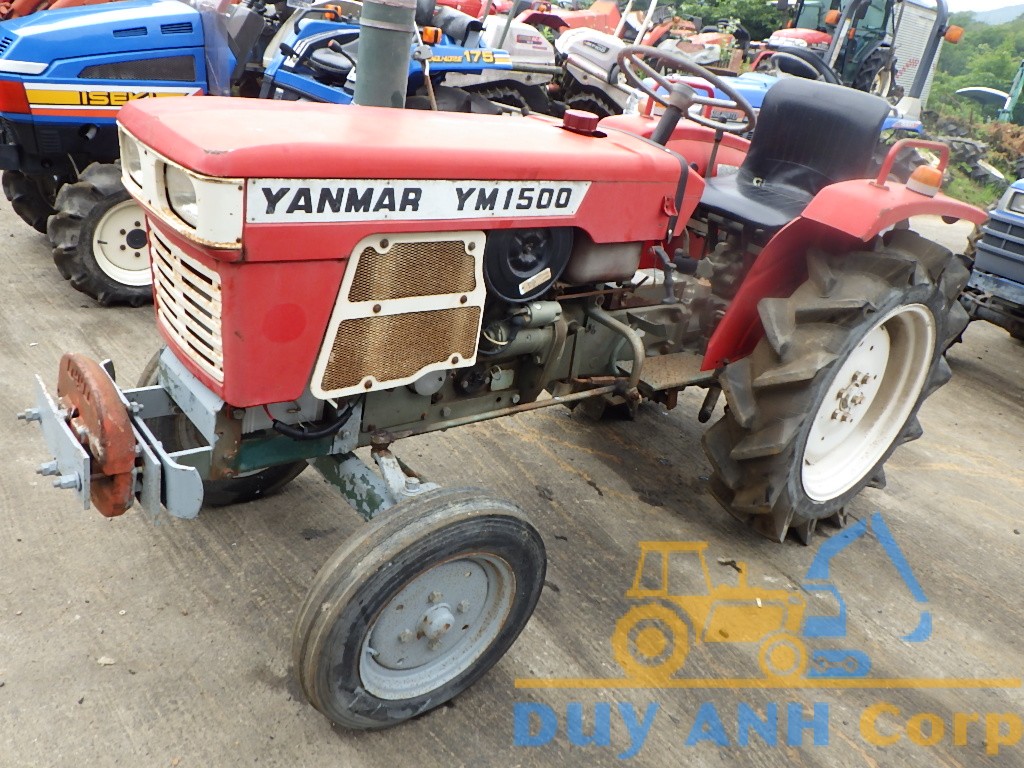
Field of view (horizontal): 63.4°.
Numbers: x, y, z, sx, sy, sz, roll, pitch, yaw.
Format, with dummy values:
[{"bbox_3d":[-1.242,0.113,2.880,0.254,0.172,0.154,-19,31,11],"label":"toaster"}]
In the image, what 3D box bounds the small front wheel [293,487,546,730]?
[{"bbox_3d":[-0.157,0.430,1.562,0.535,0.535,0.108,-9,32,-37],"label":"small front wheel"}]

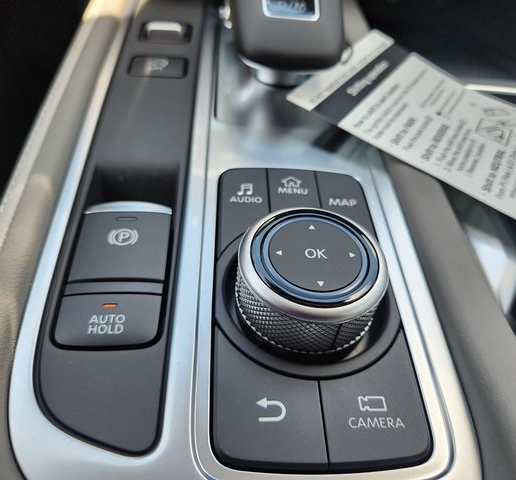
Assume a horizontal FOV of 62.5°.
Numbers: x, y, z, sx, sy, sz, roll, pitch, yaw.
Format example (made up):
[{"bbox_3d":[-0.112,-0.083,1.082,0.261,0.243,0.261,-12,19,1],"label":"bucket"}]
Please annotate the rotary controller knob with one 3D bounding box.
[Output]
[{"bbox_3d":[0.018,0.012,0.149,0.051,0.022,0.051,1,47,-5],"label":"rotary controller knob"}]

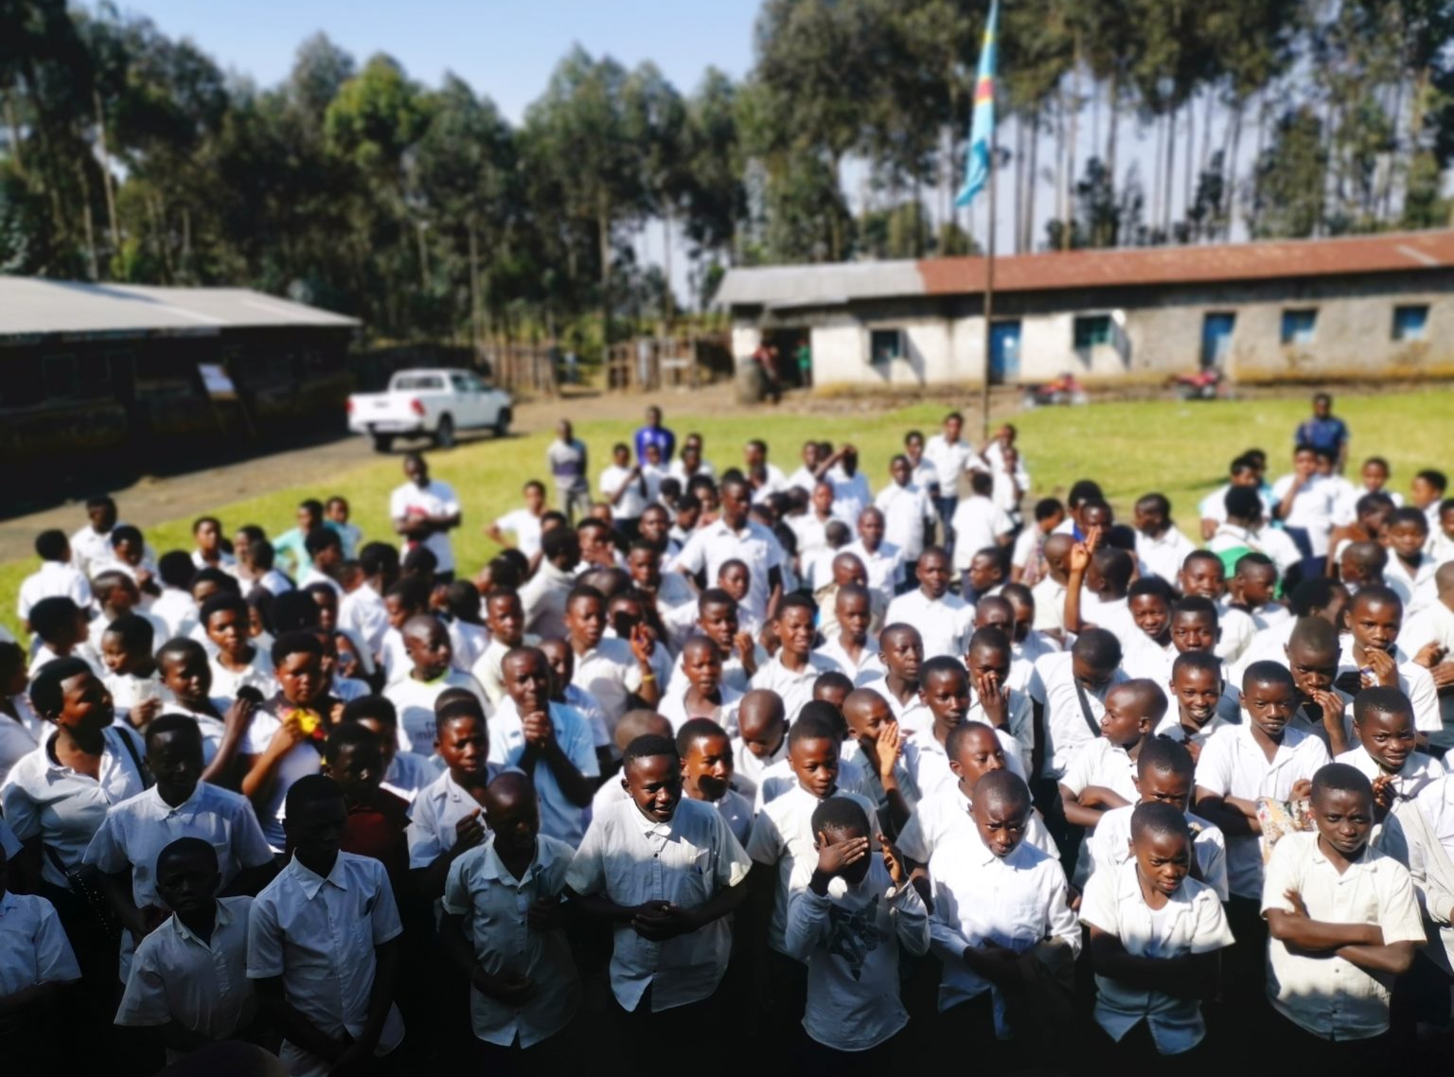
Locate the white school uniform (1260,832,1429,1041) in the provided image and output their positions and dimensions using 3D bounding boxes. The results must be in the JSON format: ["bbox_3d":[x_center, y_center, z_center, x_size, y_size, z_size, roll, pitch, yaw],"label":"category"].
[{"bbox_3d":[1.587,1.049,2.954,0.420,0.549,0.270,5,13,26],"label":"white school uniform"}]

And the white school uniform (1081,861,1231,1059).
[{"bbox_3d":[1.146,1.117,3.099,0.410,0.520,0.250,2,10,14],"label":"white school uniform"}]

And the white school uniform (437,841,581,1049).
[{"bbox_3d":[-0.588,1.101,3.100,0.390,0.600,0.240,-4,11,-13],"label":"white school uniform"}]

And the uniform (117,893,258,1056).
[{"bbox_3d":[-1.312,1.146,2.820,0.390,0.540,0.250,-8,13,-32],"label":"uniform"}]

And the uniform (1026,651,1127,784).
[{"bbox_3d":[1.212,0.765,3.961,0.410,0.560,0.250,2,10,15],"label":"uniform"}]

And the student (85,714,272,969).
[{"bbox_3d":[-1.445,1.193,3.163,0.460,1.480,0.280,-6,12,-21],"label":"student"}]

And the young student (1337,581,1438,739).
[{"bbox_3d":[2.261,0.883,4.042,0.420,1.470,0.300,2,12,14],"label":"young student"}]

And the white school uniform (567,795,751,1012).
[{"bbox_3d":[-0.168,0.982,3.106,0.480,0.610,0.270,-2,11,-2],"label":"white school uniform"}]

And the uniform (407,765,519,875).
[{"bbox_3d":[-0.765,0.949,3.352,0.400,0.570,0.260,-7,12,-27],"label":"uniform"}]

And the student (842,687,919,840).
[{"bbox_3d":[0.460,1.112,3.579,0.390,1.340,0.310,-8,13,-30],"label":"student"}]

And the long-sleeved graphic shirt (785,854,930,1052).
[{"bbox_3d":[0.346,1.102,3.012,0.385,0.540,0.300,1,11,6],"label":"long-sleeved graphic shirt"}]

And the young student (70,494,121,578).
[{"bbox_3d":[-3.667,0.531,6.849,0.450,1.620,0.280,-7,12,-27],"label":"young student"}]

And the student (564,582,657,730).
[{"bbox_3d":[-0.501,0.926,4.668,0.410,1.515,0.320,-1,11,0],"label":"student"}]

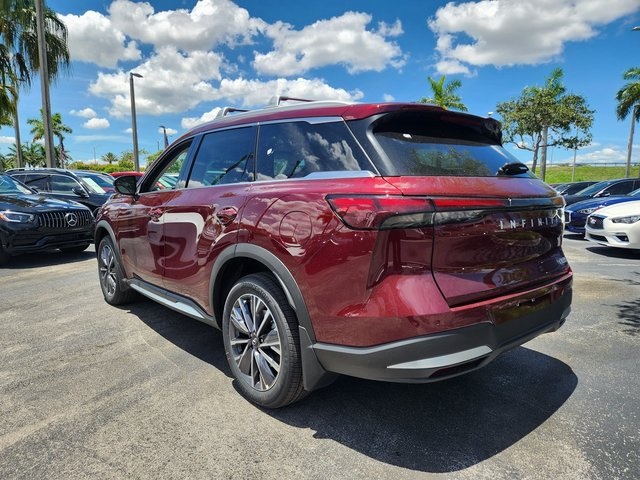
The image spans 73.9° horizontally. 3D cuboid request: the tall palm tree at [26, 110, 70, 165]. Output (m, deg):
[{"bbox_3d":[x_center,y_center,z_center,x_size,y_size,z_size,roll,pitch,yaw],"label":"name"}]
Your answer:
[{"bbox_3d":[-24.710,-7.614,39.360,3.500,8.850,3.500,-5,8,-32],"label":"tall palm tree"}]

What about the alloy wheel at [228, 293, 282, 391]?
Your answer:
[{"bbox_3d":[-0.303,0.567,2.446,0.210,0.540,0.540,-6,9,-40],"label":"alloy wheel"}]

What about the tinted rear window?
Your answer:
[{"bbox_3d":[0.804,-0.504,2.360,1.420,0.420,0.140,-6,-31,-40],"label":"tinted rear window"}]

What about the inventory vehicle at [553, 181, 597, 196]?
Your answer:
[{"bbox_3d":[9.289,-1.351,15.255,4.800,1.450,1.830,1,7,12],"label":"inventory vehicle"}]

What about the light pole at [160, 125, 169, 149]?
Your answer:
[{"bbox_3d":[-14.303,-6.950,39.447,0.700,7.350,0.300,0,7,0],"label":"light pole"}]

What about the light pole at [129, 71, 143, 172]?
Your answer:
[{"bbox_3d":[-9.320,-4.912,22.071,0.700,7.240,0.300,0,7,0],"label":"light pole"}]

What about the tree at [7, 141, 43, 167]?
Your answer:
[{"bbox_3d":[-32.542,-7.486,47.422,3.700,6.860,3.700,-5,8,-33],"label":"tree"}]

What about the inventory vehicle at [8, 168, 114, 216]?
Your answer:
[{"bbox_3d":[-6.107,-0.891,10.915,4.850,1.770,1.940,1,7,16],"label":"inventory vehicle"}]

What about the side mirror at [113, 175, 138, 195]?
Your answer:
[{"bbox_3d":[-1.709,-0.487,3.742,0.230,0.190,0.190,-6,9,-40],"label":"side mirror"}]

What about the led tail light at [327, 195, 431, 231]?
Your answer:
[{"bbox_3d":[0.247,-0.116,1.786,0.230,0.155,0.480,-6,9,-40],"label":"led tail light"}]

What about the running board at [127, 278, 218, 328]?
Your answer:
[{"bbox_3d":[-1.204,0.474,3.435,0.170,0.110,1.850,-6,9,-40],"label":"running board"}]

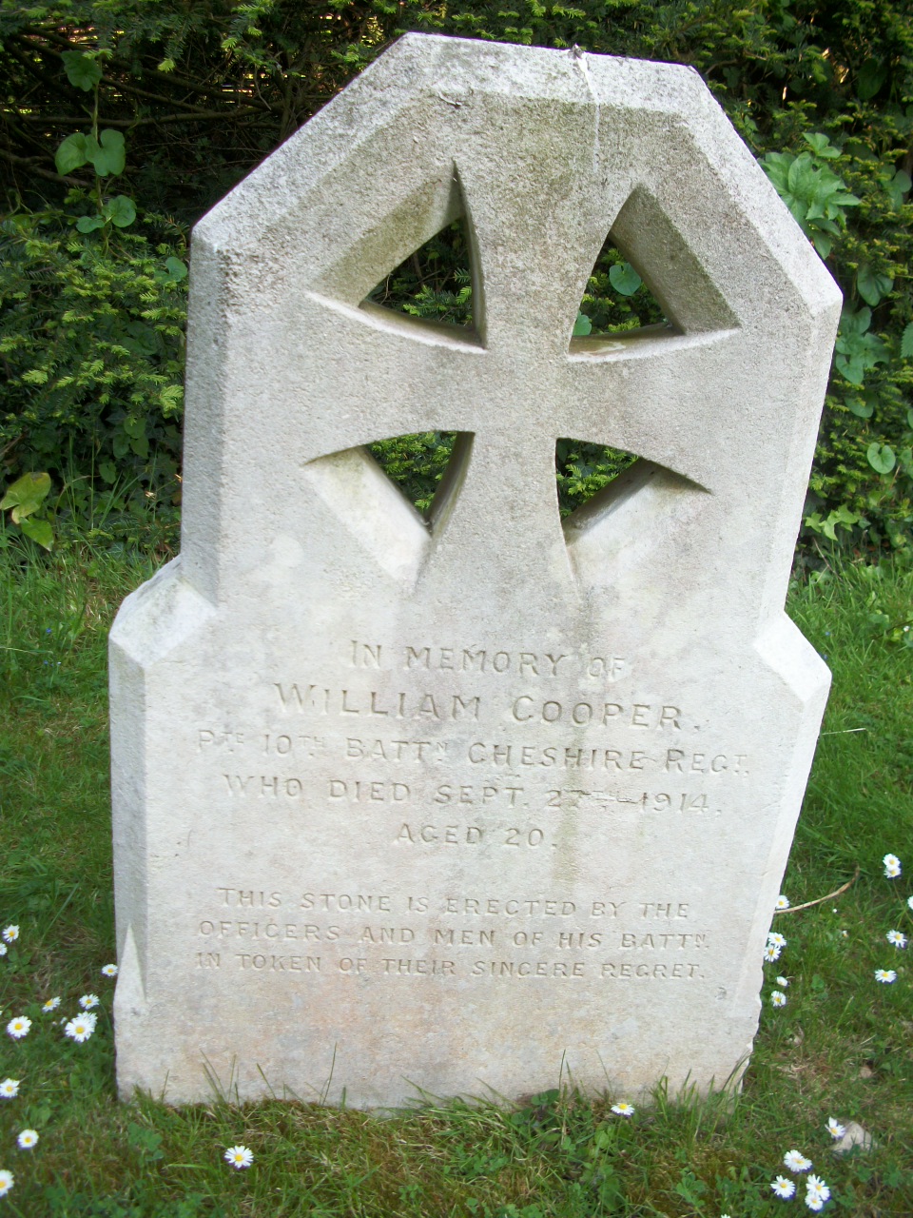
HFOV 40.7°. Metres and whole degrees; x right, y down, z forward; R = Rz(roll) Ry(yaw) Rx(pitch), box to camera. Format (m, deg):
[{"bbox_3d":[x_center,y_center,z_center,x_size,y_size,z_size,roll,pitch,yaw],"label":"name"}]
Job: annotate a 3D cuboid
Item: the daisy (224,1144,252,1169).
[{"bbox_3d":[-0.183,0.458,1.031,0.024,0.010,0.024,6,21,-7],"label":"daisy"}]

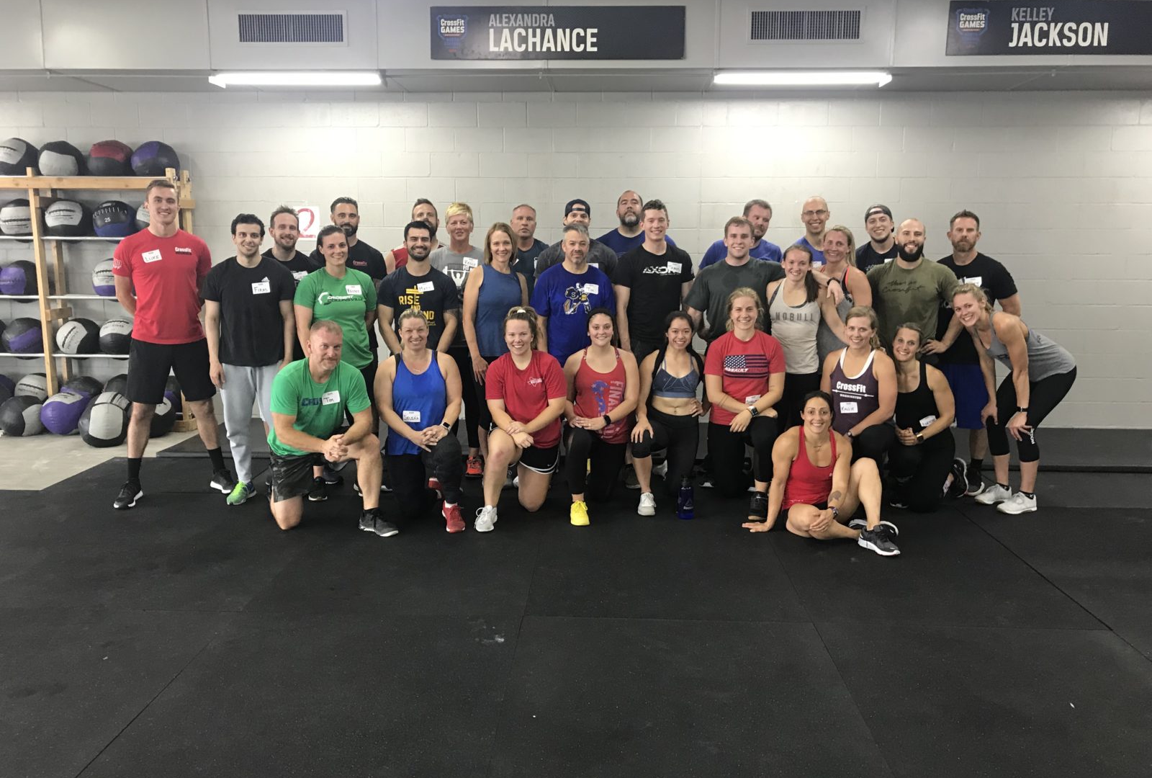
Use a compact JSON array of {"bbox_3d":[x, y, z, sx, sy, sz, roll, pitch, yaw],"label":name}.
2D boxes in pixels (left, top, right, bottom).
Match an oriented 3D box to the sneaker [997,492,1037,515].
[{"bbox_3d":[2.607,0.667,5.494,0.260,0.115,0.098,-5,10,-28],"label":"sneaker"}]

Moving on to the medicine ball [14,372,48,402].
[{"bbox_3d":[-4.520,0.051,7.838,0.350,0.350,0.350,0,9,0],"label":"medicine ball"}]

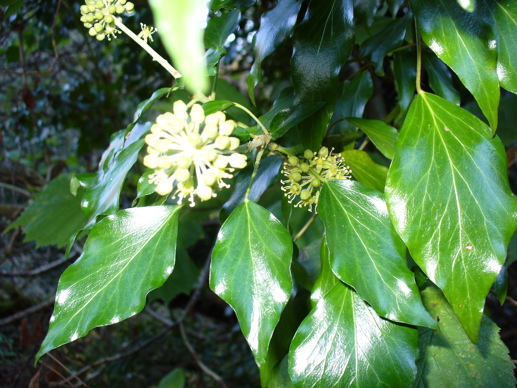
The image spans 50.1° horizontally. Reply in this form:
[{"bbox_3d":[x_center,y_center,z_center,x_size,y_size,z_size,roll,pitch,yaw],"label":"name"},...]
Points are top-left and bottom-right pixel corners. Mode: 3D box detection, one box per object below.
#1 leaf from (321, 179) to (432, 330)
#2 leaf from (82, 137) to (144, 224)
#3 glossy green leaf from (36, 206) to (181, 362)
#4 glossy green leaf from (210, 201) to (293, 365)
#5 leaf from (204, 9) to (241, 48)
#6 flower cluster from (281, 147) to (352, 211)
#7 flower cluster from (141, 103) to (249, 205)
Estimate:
[{"bbox_3d":[0.059,0.030,0.277,0.042,0.090,0.016,-35,-11,-13],"label":"leaf"},{"bbox_3d":[-0.079,-0.006,0.297,0.012,0.062,0.036,37,-5,-40],"label":"leaf"},{"bbox_3d":[-0.069,0.042,0.256,0.045,0.096,0.017,40,-9,13],"label":"glossy green leaf"},{"bbox_3d":[-0.003,0.042,0.262,0.039,0.077,0.015,-6,-10,-1],"label":"glossy green leaf"},{"bbox_3d":[-0.025,-0.106,0.360,0.030,0.032,0.012,22,13,13],"label":"leaf"},{"bbox_3d":[0.032,-0.008,0.300,0.038,0.036,0.036,-2,16,-6],"label":"flower cluster"},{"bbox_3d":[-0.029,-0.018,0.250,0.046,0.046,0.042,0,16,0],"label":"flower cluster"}]

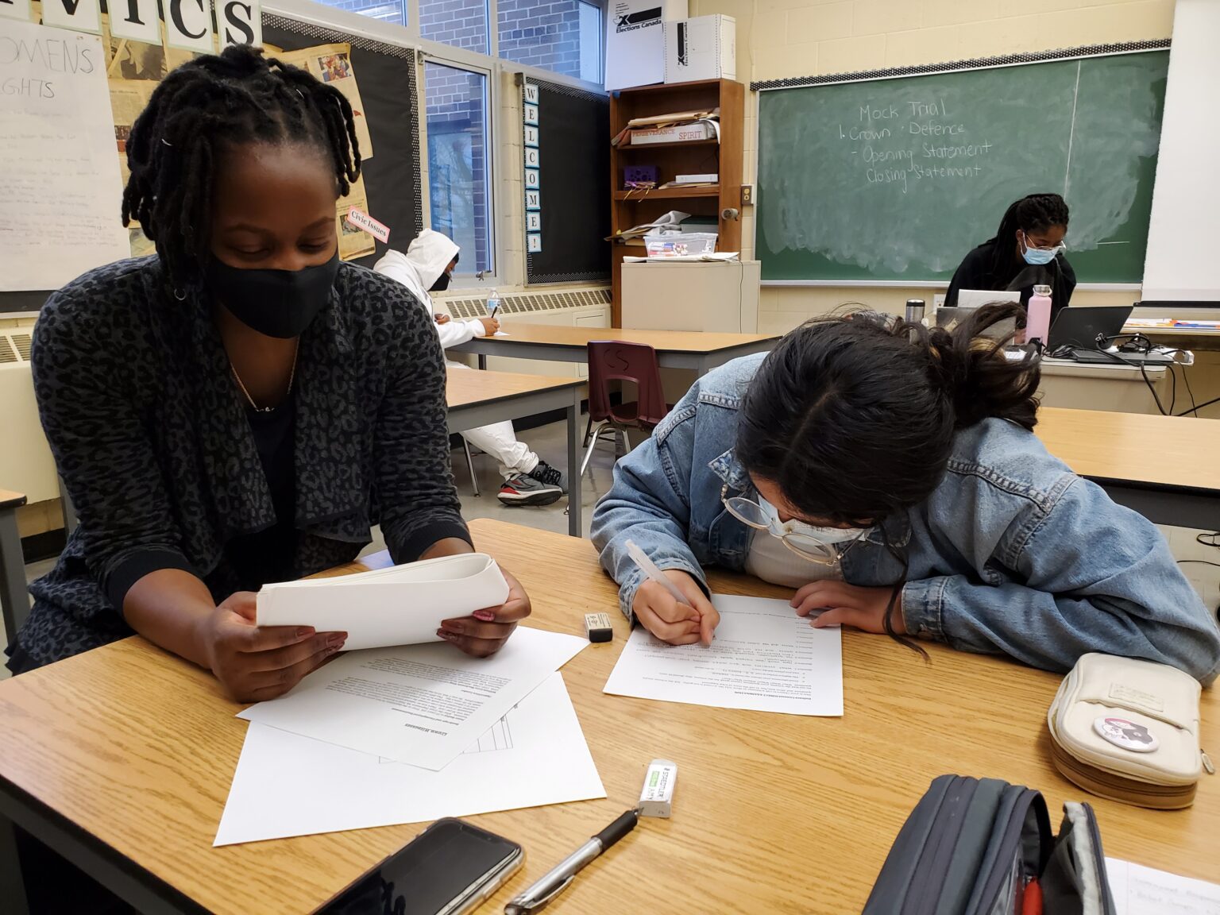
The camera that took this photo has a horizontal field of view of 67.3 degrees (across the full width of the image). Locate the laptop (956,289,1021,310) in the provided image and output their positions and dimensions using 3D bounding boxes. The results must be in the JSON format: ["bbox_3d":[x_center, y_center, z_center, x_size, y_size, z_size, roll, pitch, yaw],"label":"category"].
[{"bbox_3d":[1.574,-0.593,3.836,0.270,0.200,0.200,8,15,31],"label":"laptop"}]

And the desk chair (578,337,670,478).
[{"bbox_3d":[0.154,-0.125,3.977,0.470,0.765,0.510,11,17,41],"label":"desk chair"}]

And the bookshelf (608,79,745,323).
[{"bbox_3d":[0.426,-1.303,6.056,0.780,2.140,0.345,8,15,31],"label":"bookshelf"}]

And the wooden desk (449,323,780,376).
[{"bbox_3d":[-0.162,-0.247,4.585,1.830,0.735,0.765,8,15,31],"label":"wooden desk"}]

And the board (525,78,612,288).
[{"bbox_3d":[-0.237,-1.748,5.941,0.030,1.235,1.020,8,15,31],"label":"board"}]

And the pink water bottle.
[{"bbox_3d":[1.598,-0.516,3.398,0.076,0.245,0.076,8,15,31],"label":"pink water bottle"}]

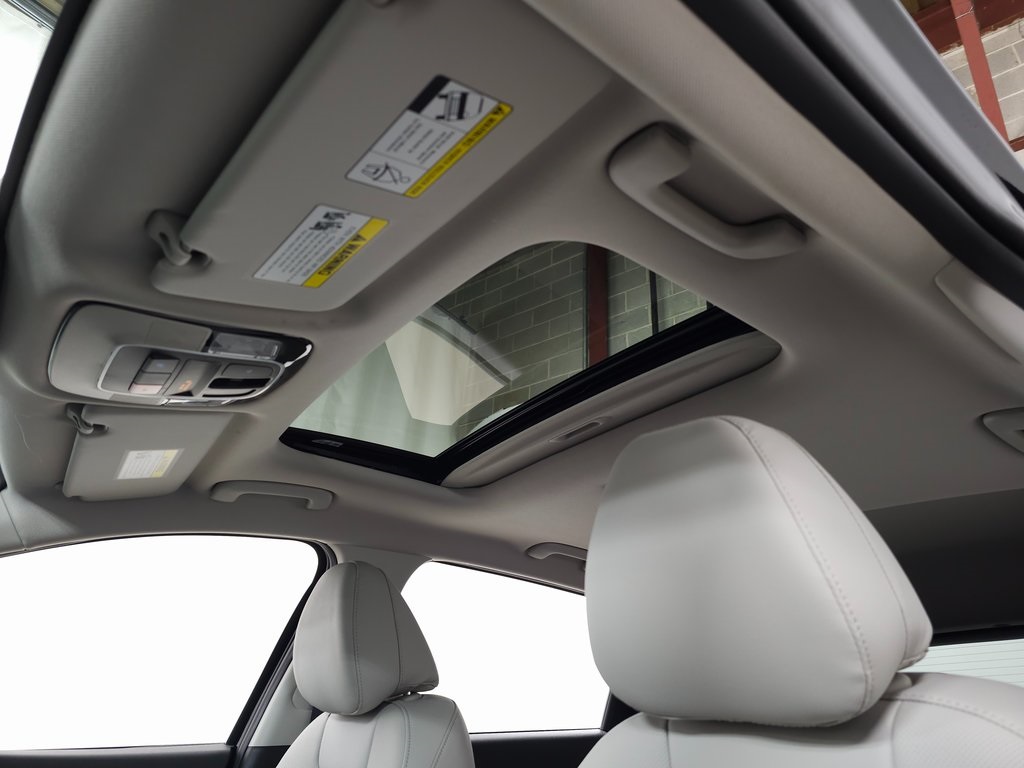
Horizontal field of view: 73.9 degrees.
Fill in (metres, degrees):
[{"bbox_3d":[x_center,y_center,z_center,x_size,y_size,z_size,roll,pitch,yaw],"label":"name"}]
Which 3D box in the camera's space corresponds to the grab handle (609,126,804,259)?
[{"bbox_3d":[0.162,-0.142,0.527,0.207,0.040,0.053,14,-29,-39],"label":"grab handle"}]

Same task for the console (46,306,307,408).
[{"bbox_3d":[-0.354,-0.028,0.727,0.205,0.038,0.212,7,-25,-38],"label":"console"}]

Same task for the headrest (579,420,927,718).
[{"bbox_3d":[0.180,0.155,0.586,0.175,0.243,0.258,17,-30,-34],"label":"headrest"}]

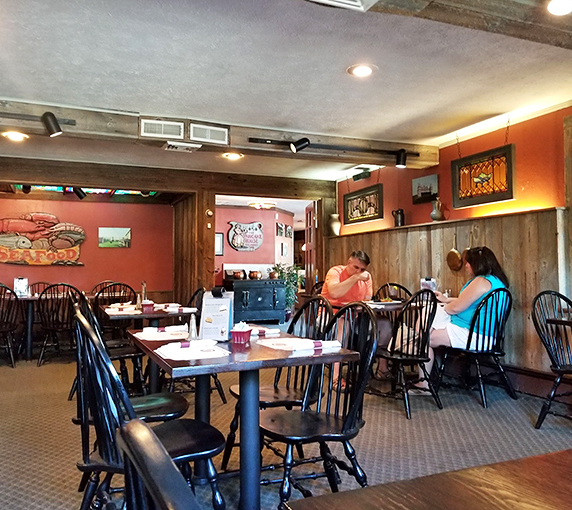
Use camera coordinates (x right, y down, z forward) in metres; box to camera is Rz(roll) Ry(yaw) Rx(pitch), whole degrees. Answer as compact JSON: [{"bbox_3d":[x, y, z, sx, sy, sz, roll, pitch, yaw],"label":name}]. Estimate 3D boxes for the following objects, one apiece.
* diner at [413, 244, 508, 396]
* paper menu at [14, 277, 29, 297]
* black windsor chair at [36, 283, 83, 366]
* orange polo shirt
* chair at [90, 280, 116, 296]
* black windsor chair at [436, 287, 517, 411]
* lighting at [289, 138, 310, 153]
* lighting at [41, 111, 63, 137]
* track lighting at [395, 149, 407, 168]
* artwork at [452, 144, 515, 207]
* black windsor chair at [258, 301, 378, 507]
[{"bbox_3d":[1.510,0.572,4.400,0.540,1.290,0.710,1,-2,-38],"label":"diner"},{"bbox_3d":[-3.410,0.419,6.585,0.185,0.265,0.070,0,-2,-20],"label":"paper menu"},{"bbox_3d":[-2.690,0.802,6.100,0.450,0.950,0.500,0,-2,-23],"label":"black windsor chair"},{"bbox_3d":[0.620,0.393,5.220,0.510,0.560,0.360,1,-2,-30],"label":"orange polo shirt"},{"bbox_3d":[-2.408,0.845,6.990,0.460,0.940,0.530,0,-2,-24],"label":"chair"},{"bbox_3d":[1.622,0.750,4.404,0.465,0.944,0.530,1,-2,-33],"label":"black windsor chair"},{"bbox_3d":[0.126,-1.019,4.754,0.165,0.090,0.090,-30,9,-19],"label":"lighting"},{"bbox_3d":[-1.821,-1.022,3.978,0.105,0.200,0.105,-19,6,-22],"label":"lighting"},{"bbox_3d":[1.194,-0.989,5.280,0.105,0.190,0.115,0,-2,0],"label":"track lighting"},{"bbox_3d":[1.897,-0.739,4.964,0.050,0.495,0.800,0,-2,-23],"label":"artwork"},{"bbox_3d":[0.096,0.698,2.300,0.530,0.944,0.465,0,-2,-24],"label":"black windsor chair"}]

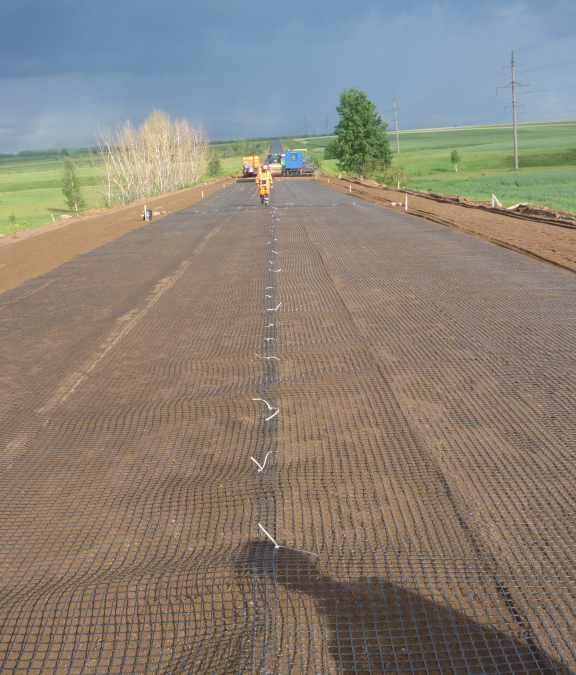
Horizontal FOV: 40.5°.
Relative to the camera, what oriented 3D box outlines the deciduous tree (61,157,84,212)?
[{"bbox_3d":[-12.156,-8.631,44.000,1.350,3.100,1.350,-2,13,0],"label":"deciduous tree"}]

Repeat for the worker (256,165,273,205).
[{"bbox_3d":[-1.025,-6.743,34.466,0.680,1.780,0.420,-2,13,-1],"label":"worker"}]

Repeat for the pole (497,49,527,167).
[{"bbox_3d":[46.613,-46.819,160.875,6.400,23.500,0.600,-2,13,1],"label":"pole"}]

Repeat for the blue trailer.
[{"bbox_3d":[1.070,-24.398,109.238,2.600,3.480,4.800,-2,13,0],"label":"blue trailer"}]

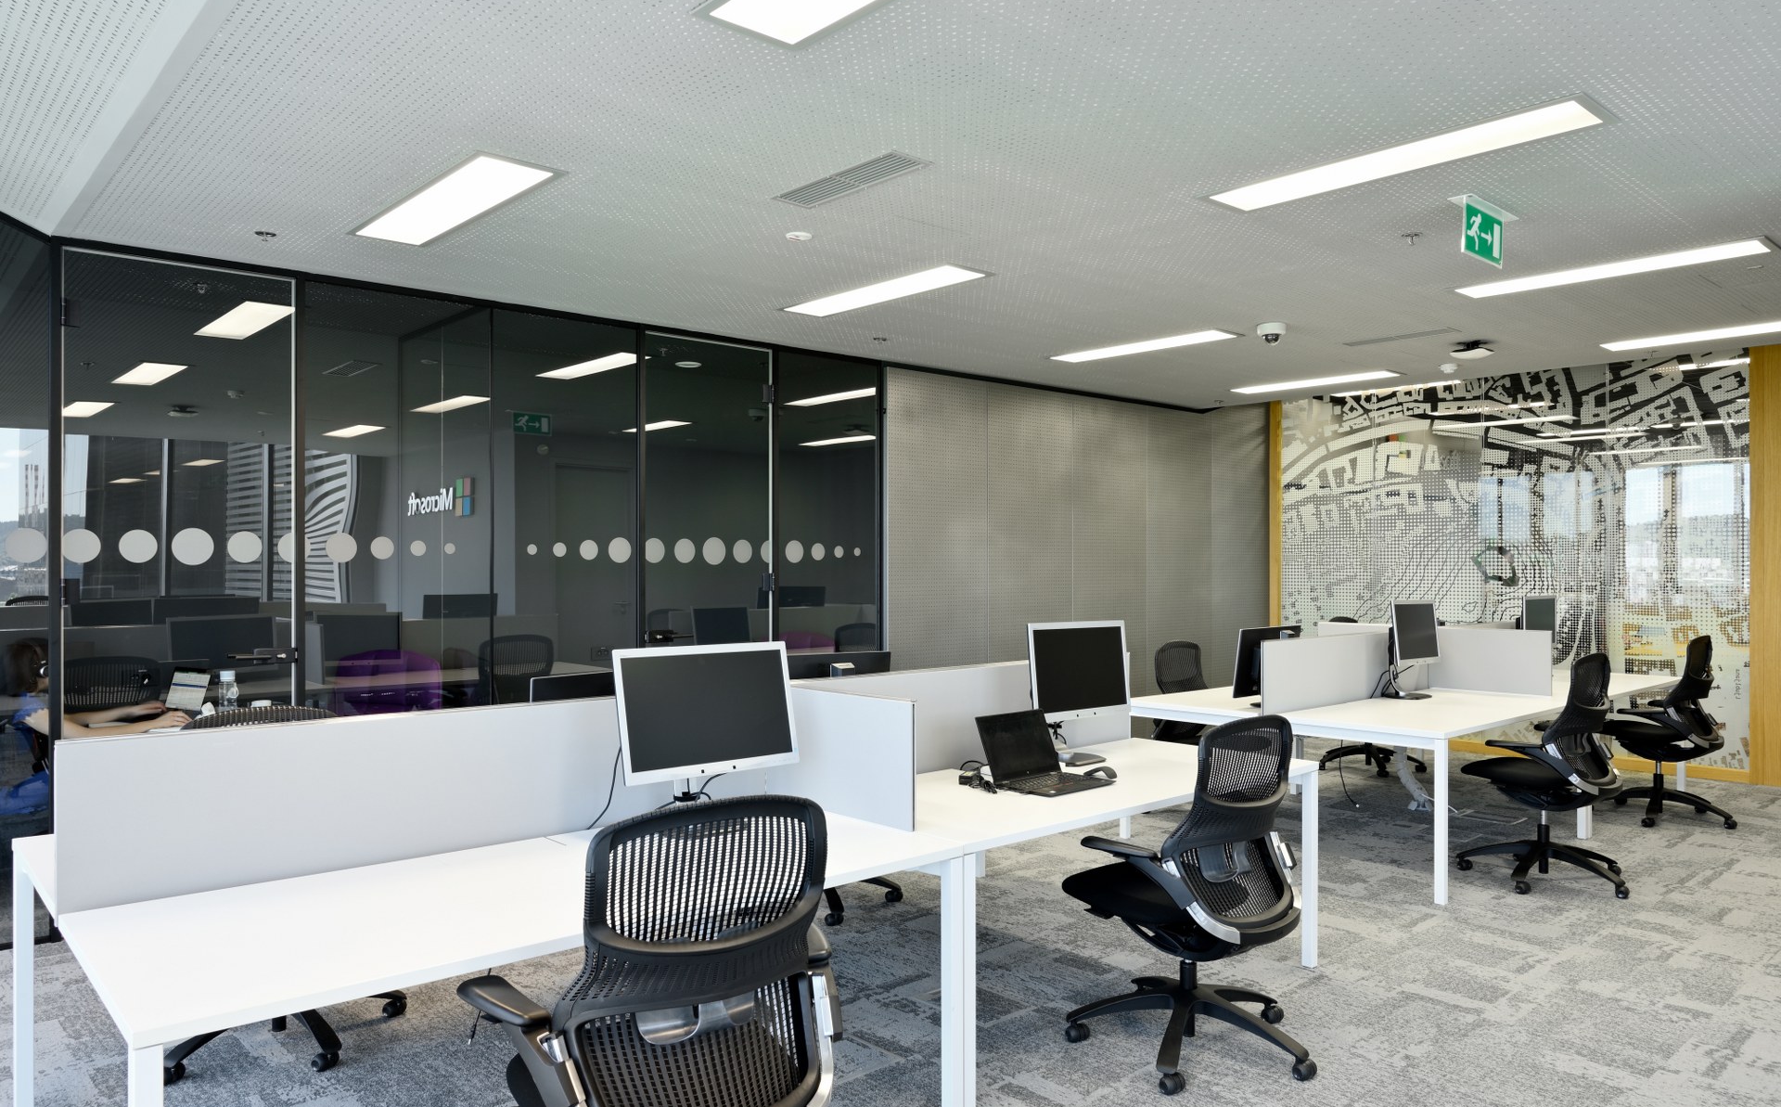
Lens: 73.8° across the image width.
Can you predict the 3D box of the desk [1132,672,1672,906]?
[{"bbox_3d":[3.142,1.137,6.800,3.630,0.740,1.680,0,0,-41],"label":"desk"}]

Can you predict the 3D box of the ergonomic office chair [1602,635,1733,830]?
[{"bbox_3d":[4.370,0.972,6.690,0.700,1.040,0.700,0,0,-41],"label":"ergonomic office chair"}]

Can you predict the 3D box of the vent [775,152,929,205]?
[{"bbox_3d":[-0.129,-1.241,3.935,0.170,0.030,0.645,0,0,-41],"label":"vent"}]

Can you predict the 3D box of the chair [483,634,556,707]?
[{"bbox_3d":[-2.394,1.001,7.434,0.660,1.020,0.640,0,0,-31],"label":"chair"}]

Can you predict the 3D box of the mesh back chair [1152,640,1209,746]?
[{"bbox_3d":[1.840,0.990,6.780,0.700,1.000,0.700,0,0,-41],"label":"mesh back chair"}]

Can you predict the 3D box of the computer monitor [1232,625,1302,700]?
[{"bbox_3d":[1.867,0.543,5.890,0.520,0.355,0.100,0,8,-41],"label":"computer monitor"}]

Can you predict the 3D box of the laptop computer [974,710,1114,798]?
[{"bbox_3d":[0.508,0.642,3.885,0.335,0.215,0.320,0,0,-41],"label":"laptop computer"}]

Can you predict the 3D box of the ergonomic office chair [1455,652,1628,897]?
[{"bbox_3d":[2.993,0.981,5.428,0.670,1.040,0.660,0,0,-38],"label":"ergonomic office chair"}]

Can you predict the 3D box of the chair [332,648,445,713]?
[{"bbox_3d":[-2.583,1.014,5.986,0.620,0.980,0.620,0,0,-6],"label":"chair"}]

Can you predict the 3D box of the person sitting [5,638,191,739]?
[{"bbox_3d":[-3.490,0.925,5.130,0.800,1.120,0.500,0,0,-45],"label":"person sitting"}]

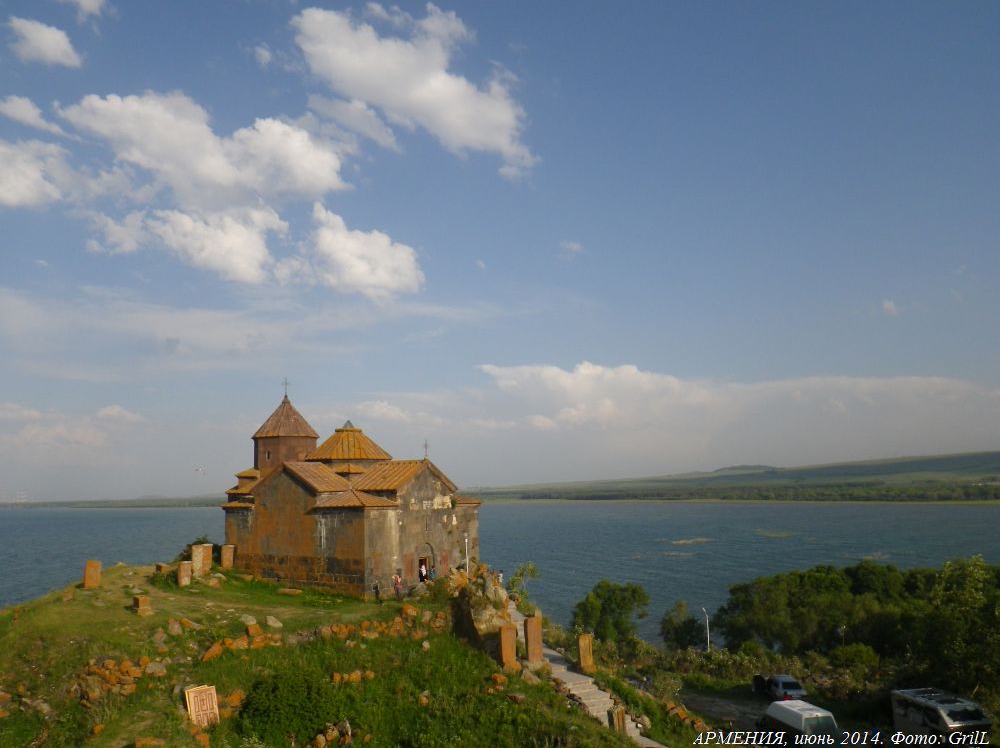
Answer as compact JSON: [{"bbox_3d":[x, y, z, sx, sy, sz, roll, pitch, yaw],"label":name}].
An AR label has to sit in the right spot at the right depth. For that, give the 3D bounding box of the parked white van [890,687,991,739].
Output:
[{"bbox_3d":[20.029,15.995,35.404,2.250,3.000,5.700,1,-9,-12],"label":"parked white van"}]

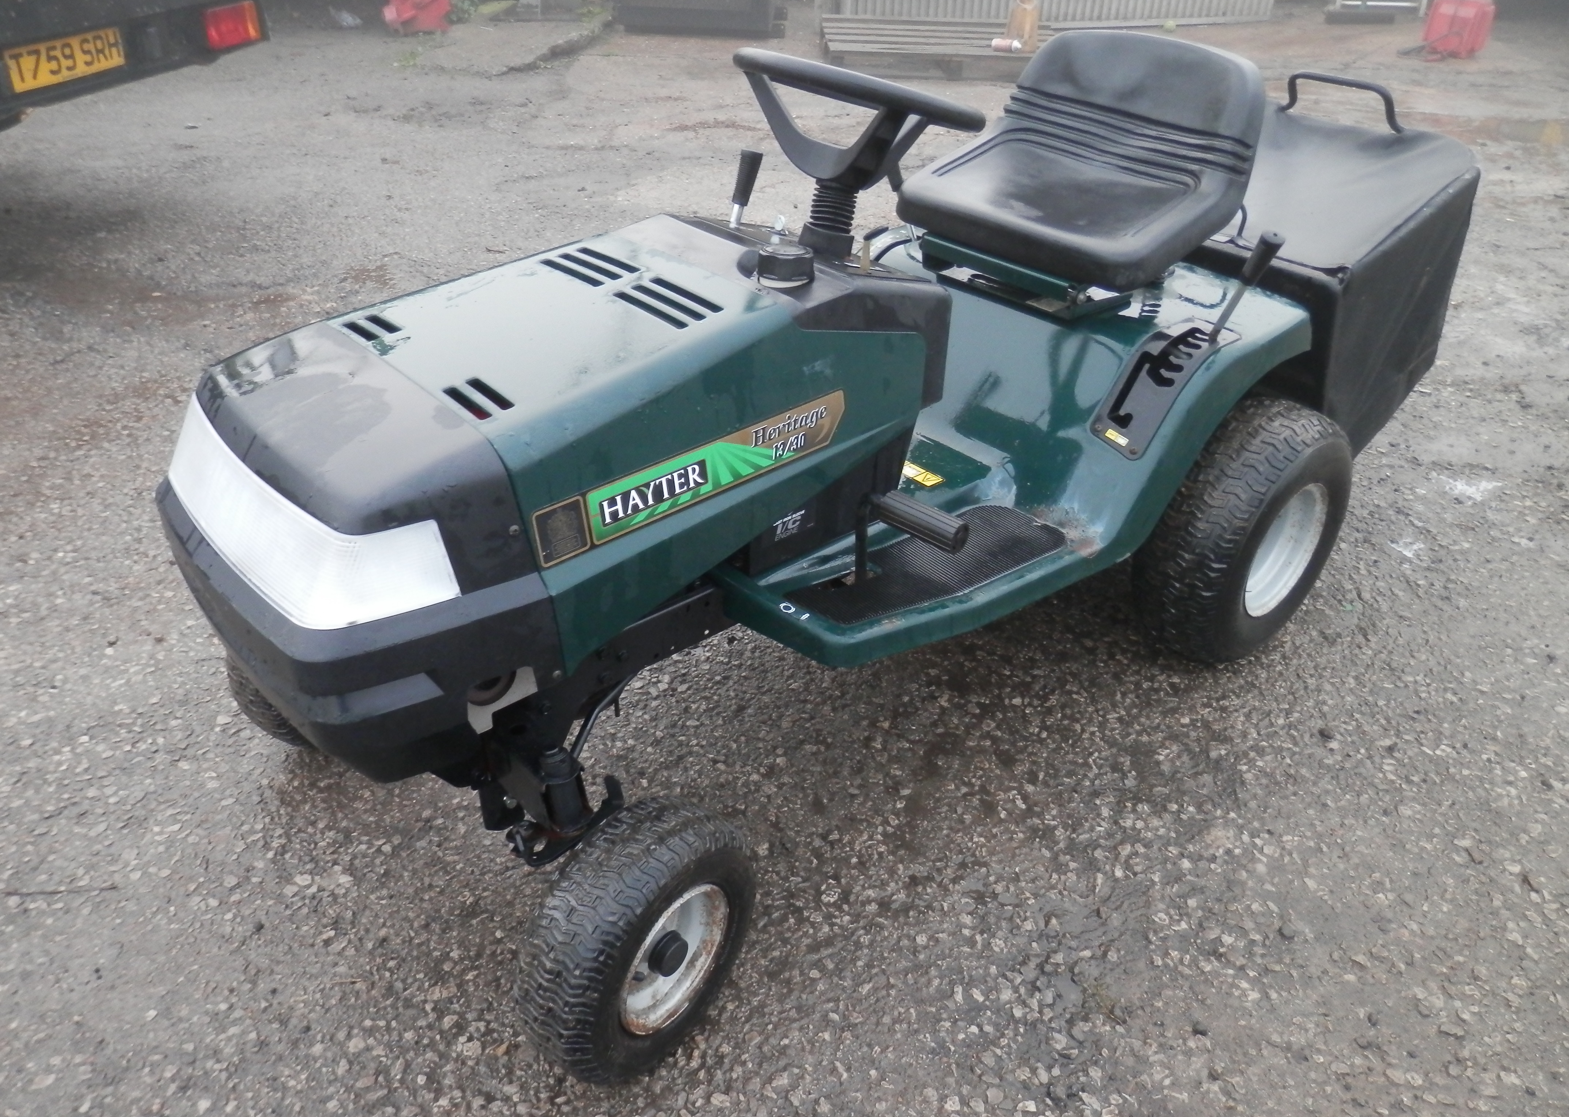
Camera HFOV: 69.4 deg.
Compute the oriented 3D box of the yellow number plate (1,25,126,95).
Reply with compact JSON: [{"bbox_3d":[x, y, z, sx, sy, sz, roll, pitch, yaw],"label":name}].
[{"bbox_3d":[-2.262,-1.583,3.587,0.010,0.111,0.520,7,33,6],"label":"yellow number plate"}]

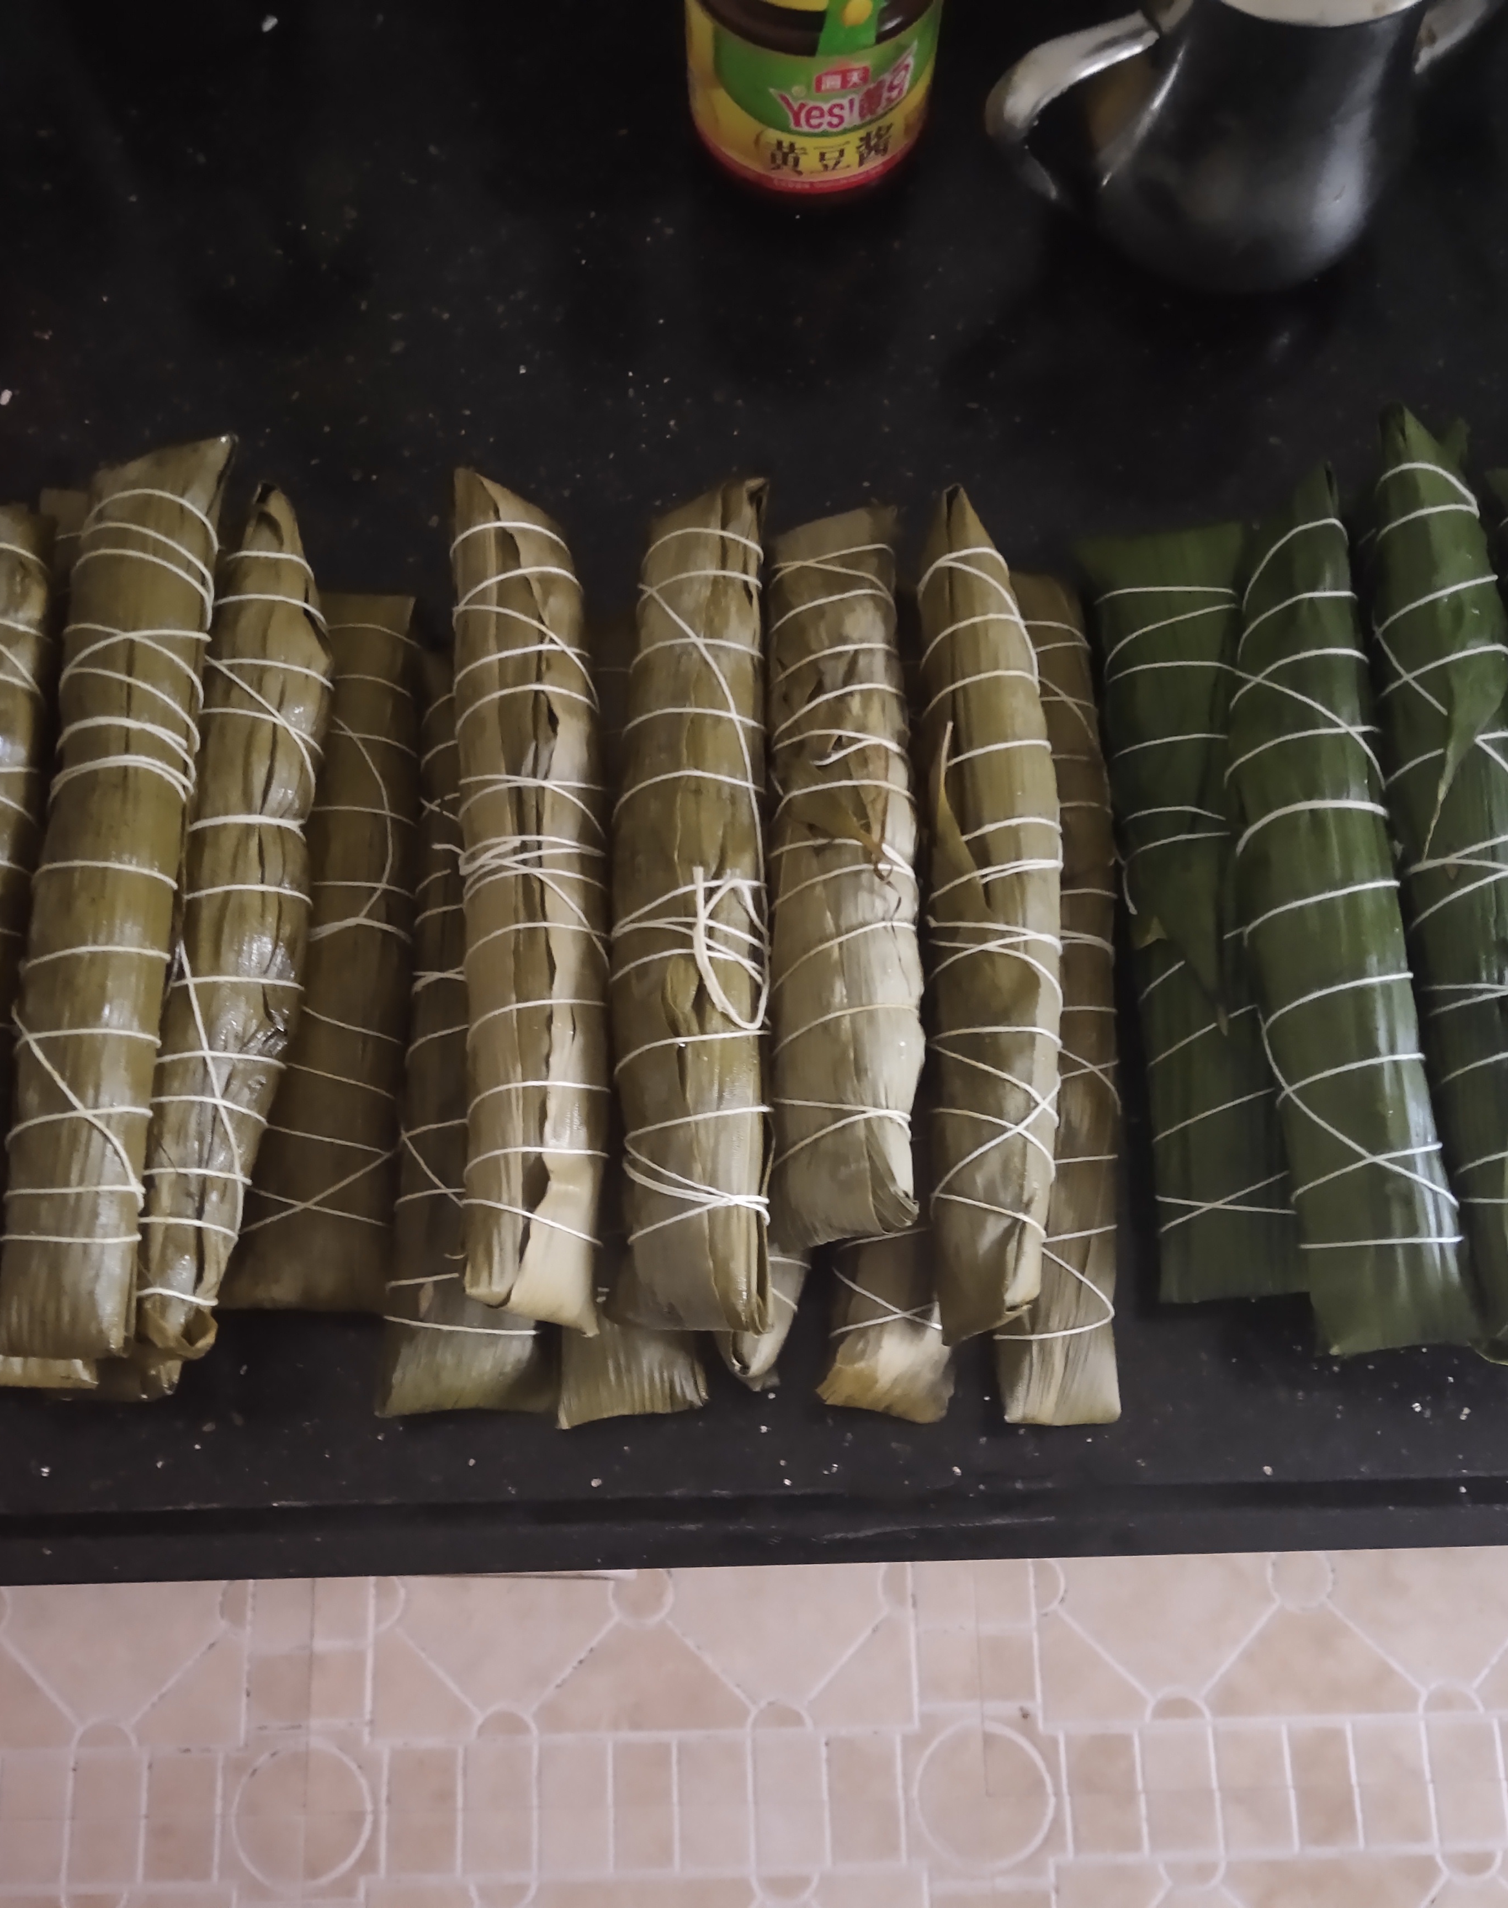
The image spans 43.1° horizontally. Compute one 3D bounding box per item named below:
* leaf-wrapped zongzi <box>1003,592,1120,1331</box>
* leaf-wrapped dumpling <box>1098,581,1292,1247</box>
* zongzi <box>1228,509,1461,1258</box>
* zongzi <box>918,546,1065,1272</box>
[{"bbox_3d":[0.082,0.005,0.546,0.033,0.031,0.246,0,73,0],"label":"leaf-wrapped zongzi"},{"bbox_3d":[0.112,-0.015,0.482,0.040,0.034,0.190,-1,73,-1],"label":"leaf-wrapped dumpling"},{"bbox_3d":[0.185,-0.024,0.596,0.047,0.042,0.267,-1,74,-1],"label":"zongzi"},{"bbox_3d":[0.069,-0.018,0.579,0.040,0.038,0.253,0,74,-1],"label":"zongzi"}]

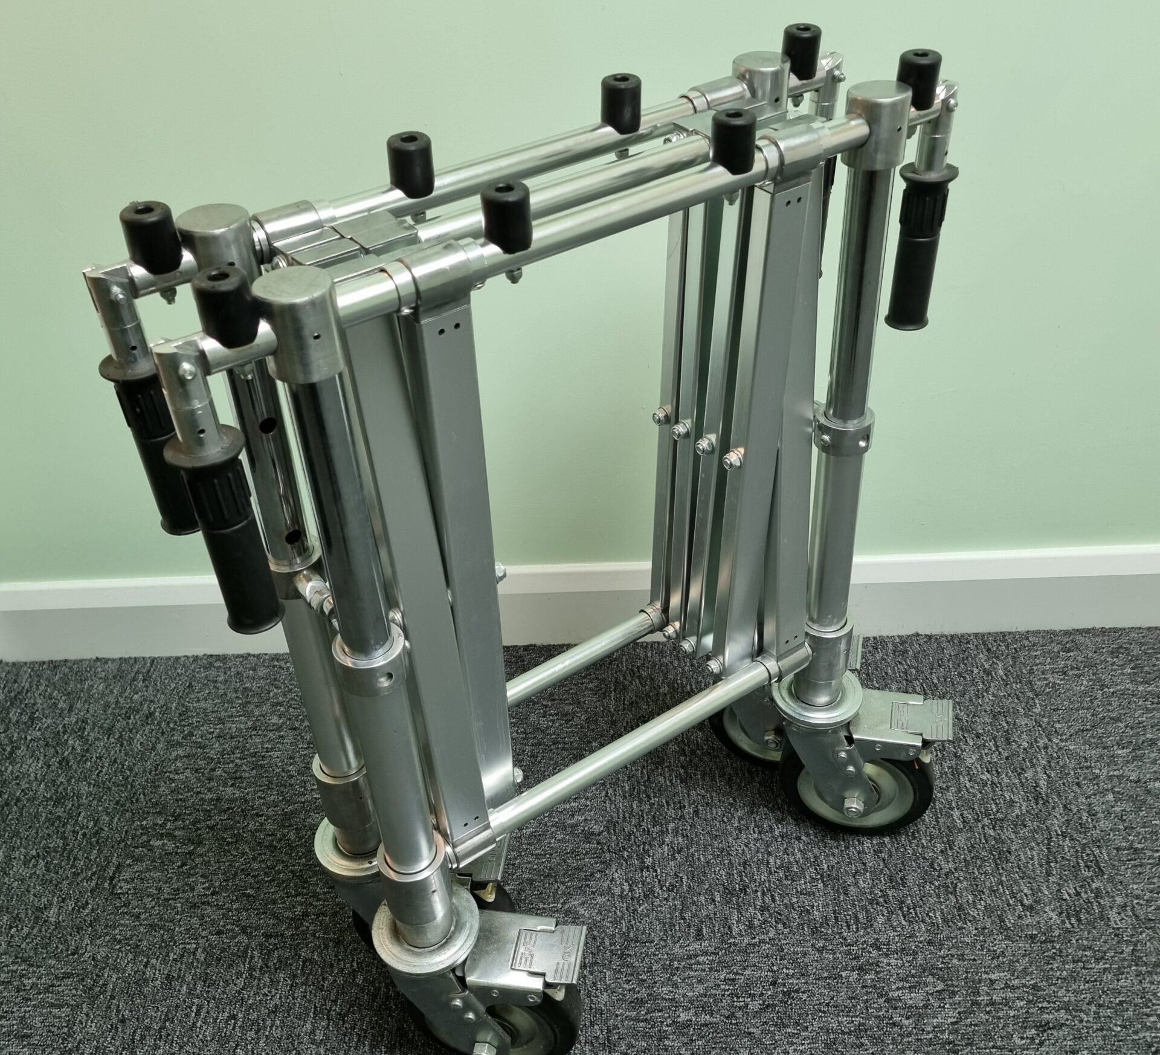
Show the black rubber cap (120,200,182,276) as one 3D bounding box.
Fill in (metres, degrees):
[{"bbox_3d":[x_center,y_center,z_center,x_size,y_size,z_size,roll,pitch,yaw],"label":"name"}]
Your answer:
[{"bbox_3d":[-0.238,-0.160,0.646,0.027,0.034,0.027,-2,37,1],"label":"black rubber cap"}]

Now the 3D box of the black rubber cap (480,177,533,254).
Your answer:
[{"bbox_3d":[-0.040,-0.171,0.642,0.027,0.034,0.027,-2,37,1],"label":"black rubber cap"}]

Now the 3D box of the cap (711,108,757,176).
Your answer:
[{"bbox_3d":[0.094,-0.236,0.712,0.027,0.034,0.027,-2,37,1],"label":"cap"}]

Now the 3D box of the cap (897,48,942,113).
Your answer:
[{"bbox_3d":[0.228,-0.301,0.783,0.027,0.034,0.027,-2,37,1],"label":"cap"}]

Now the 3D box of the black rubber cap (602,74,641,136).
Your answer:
[{"bbox_3d":[0.029,-0.286,0.788,0.027,0.034,0.027,-2,37,1],"label":"black rubber cap"}]

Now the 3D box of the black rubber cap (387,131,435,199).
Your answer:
[{"bbox_3d":[-0.103,-0.224,0.718,0.027,0.034,0.027,-2,37,1],"label":"black rubber cap"}]

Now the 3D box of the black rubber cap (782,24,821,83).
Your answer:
[{"bbox_3d":[0.164,-0.352,0.860,0.027,0.034,0.027,-2,37,1],"label":"black rubber cap"}]

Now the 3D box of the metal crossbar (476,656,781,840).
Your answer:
[{"bbox_3d":[0.050,0.179,0.969,0.297,0.021,0.021,-24,42,-27],"label":"metal crossbar"}]

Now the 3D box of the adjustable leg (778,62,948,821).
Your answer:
[{"bbox_3d":[0.256,0.011,0.981,0.172,0.739,0.087,6,38,12],"label":"adjustable leg"}]

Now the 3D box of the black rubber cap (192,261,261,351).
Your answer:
[{"bbox_3d":[-0.173,-0.108,0.571,0.027,0.034,0.027,-2,37,1],"label":"black rubber cap"}]

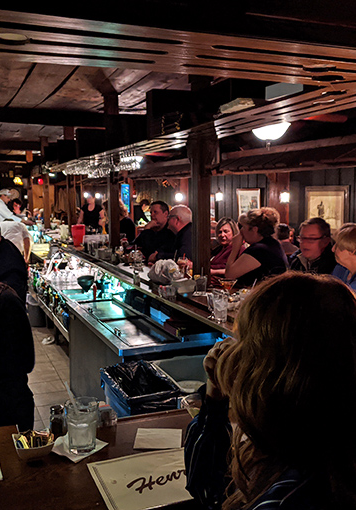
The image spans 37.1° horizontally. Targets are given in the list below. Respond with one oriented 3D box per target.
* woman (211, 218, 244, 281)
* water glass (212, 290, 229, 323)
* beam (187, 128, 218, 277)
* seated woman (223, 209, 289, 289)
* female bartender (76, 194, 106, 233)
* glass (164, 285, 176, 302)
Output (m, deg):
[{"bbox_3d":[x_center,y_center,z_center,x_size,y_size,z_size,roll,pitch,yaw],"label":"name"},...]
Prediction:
[{"bbox_3d":[0.394,0.324,4.288,0.550,1.251,0.460,-6,9,-45],"label":"woman"},{"bbox_3d":[0.222,0.271,2.751,0.080,0.140,0.080,0,6,0],"label":"water glass"},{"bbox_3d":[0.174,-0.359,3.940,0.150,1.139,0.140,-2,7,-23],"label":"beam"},{"bbox_3d":[0.544,0.340,3.690,0.560,1.349,0.470,1,6,6],"label":"seated woman"},{"bbox_3d":[-1.554,-0.170,9.567,0.460,1.680,0.300,0,6,-9],"label":"female bartender"},{"bbox_3d":[-0.046,0.228,3.297,0.075,0.106,0.075,0,6,0],"label":"glass"}]

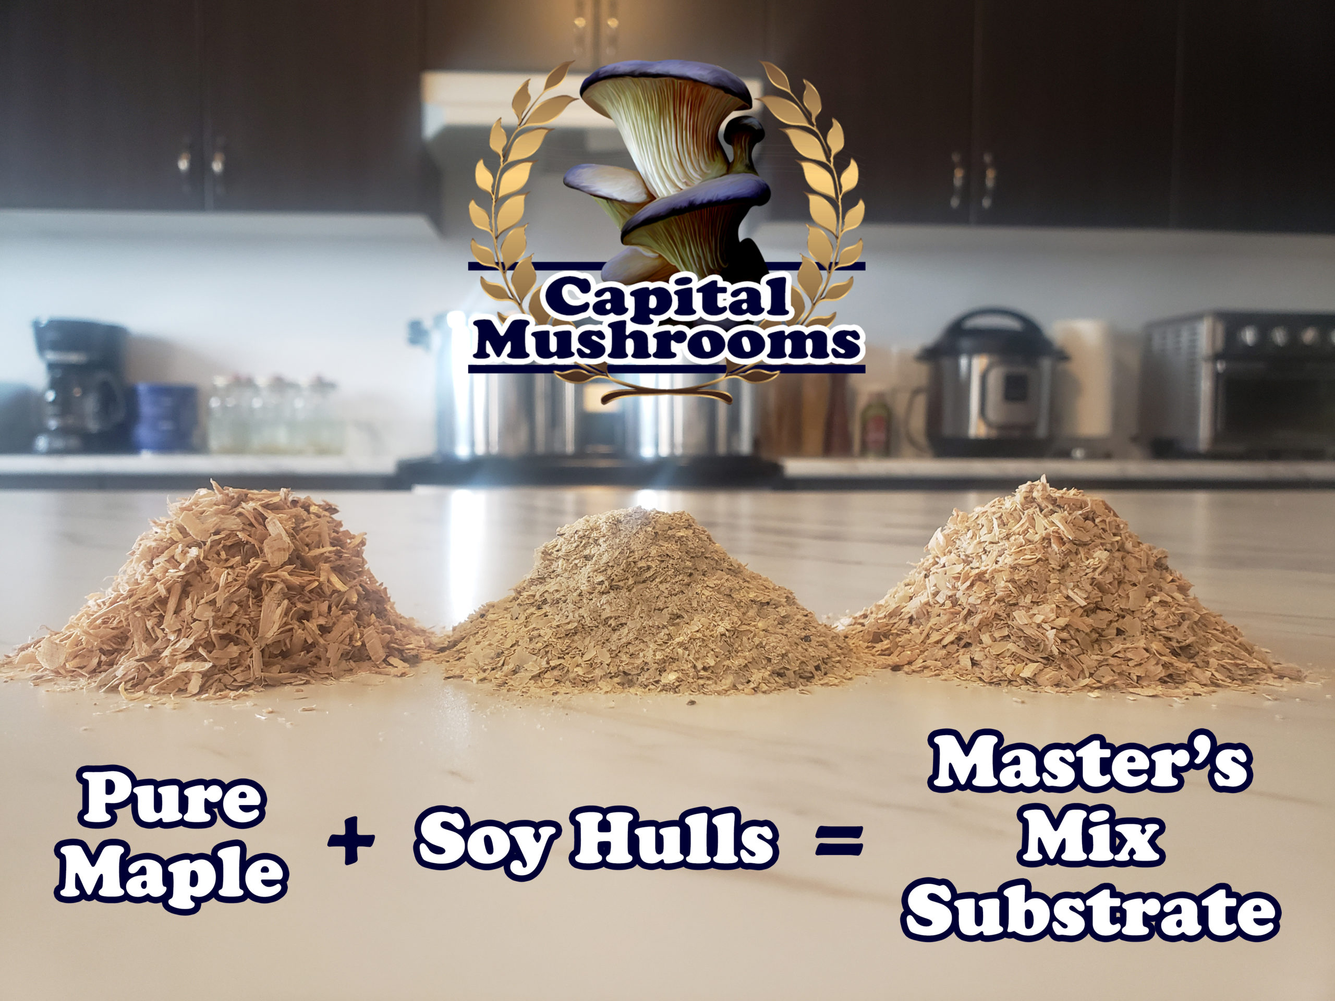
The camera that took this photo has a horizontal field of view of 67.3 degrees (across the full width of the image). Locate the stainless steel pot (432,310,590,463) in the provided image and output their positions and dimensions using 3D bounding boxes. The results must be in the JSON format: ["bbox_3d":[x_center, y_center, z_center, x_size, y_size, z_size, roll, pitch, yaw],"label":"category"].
[{"bbox_3d":[-0.339,-0.252,2.168,0.335,0.315,0.325,0,4,-2],"label":"stainless steel pot"}]

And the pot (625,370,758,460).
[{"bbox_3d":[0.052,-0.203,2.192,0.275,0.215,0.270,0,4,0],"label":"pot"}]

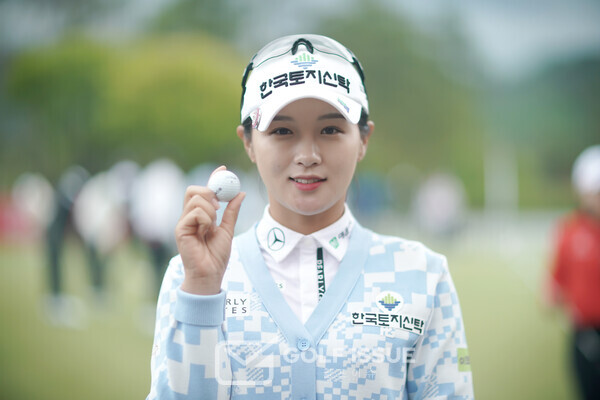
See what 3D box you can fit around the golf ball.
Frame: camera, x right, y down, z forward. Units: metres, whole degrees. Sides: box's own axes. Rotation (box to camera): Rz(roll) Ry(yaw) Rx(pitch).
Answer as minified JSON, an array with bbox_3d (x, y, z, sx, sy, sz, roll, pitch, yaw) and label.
[{"bbox_3d":[-0.101,-0.018,1.890,0.043,0.043,0.043,0,0,0],"label":"golf ball"}]

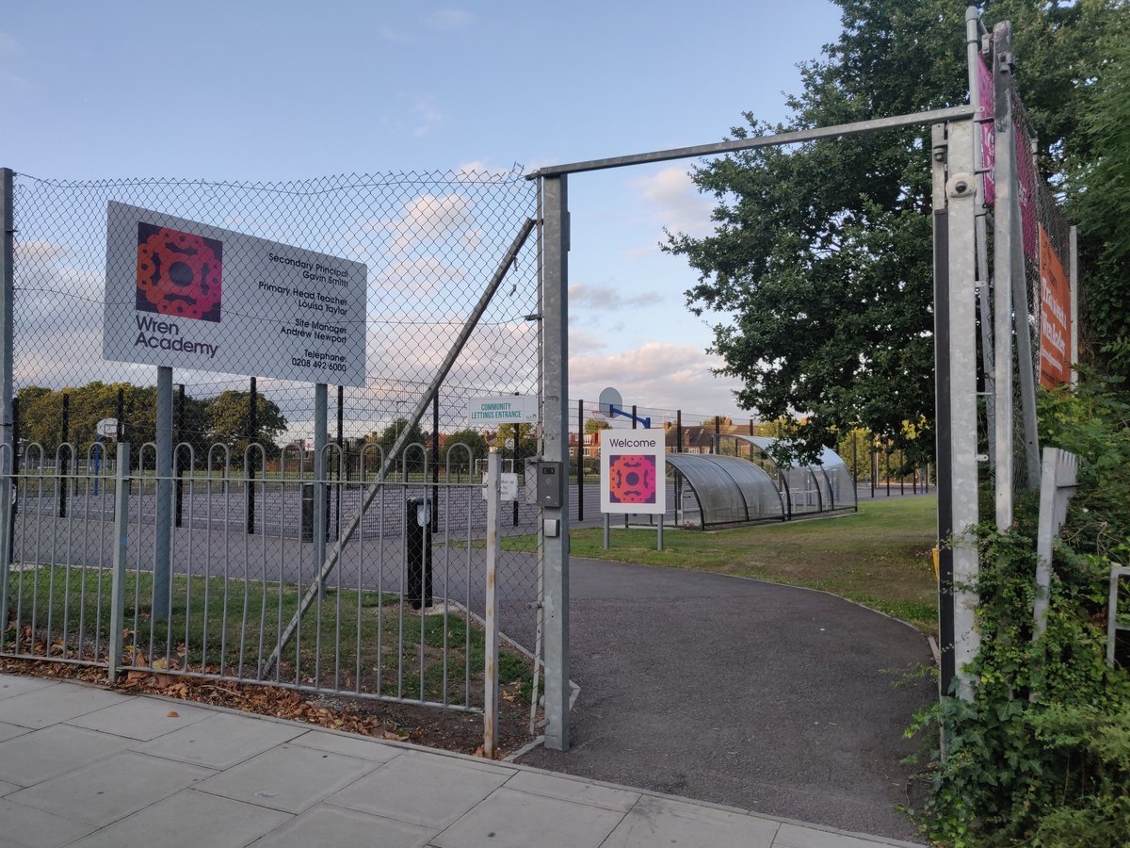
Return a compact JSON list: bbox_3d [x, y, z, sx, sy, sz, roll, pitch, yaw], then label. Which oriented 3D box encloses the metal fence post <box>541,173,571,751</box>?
[{"bbox_3d":[-0.046,0.185,4.230,0.100,2.940,0.100,-1,-1,22],"label":"metal fence post"}]

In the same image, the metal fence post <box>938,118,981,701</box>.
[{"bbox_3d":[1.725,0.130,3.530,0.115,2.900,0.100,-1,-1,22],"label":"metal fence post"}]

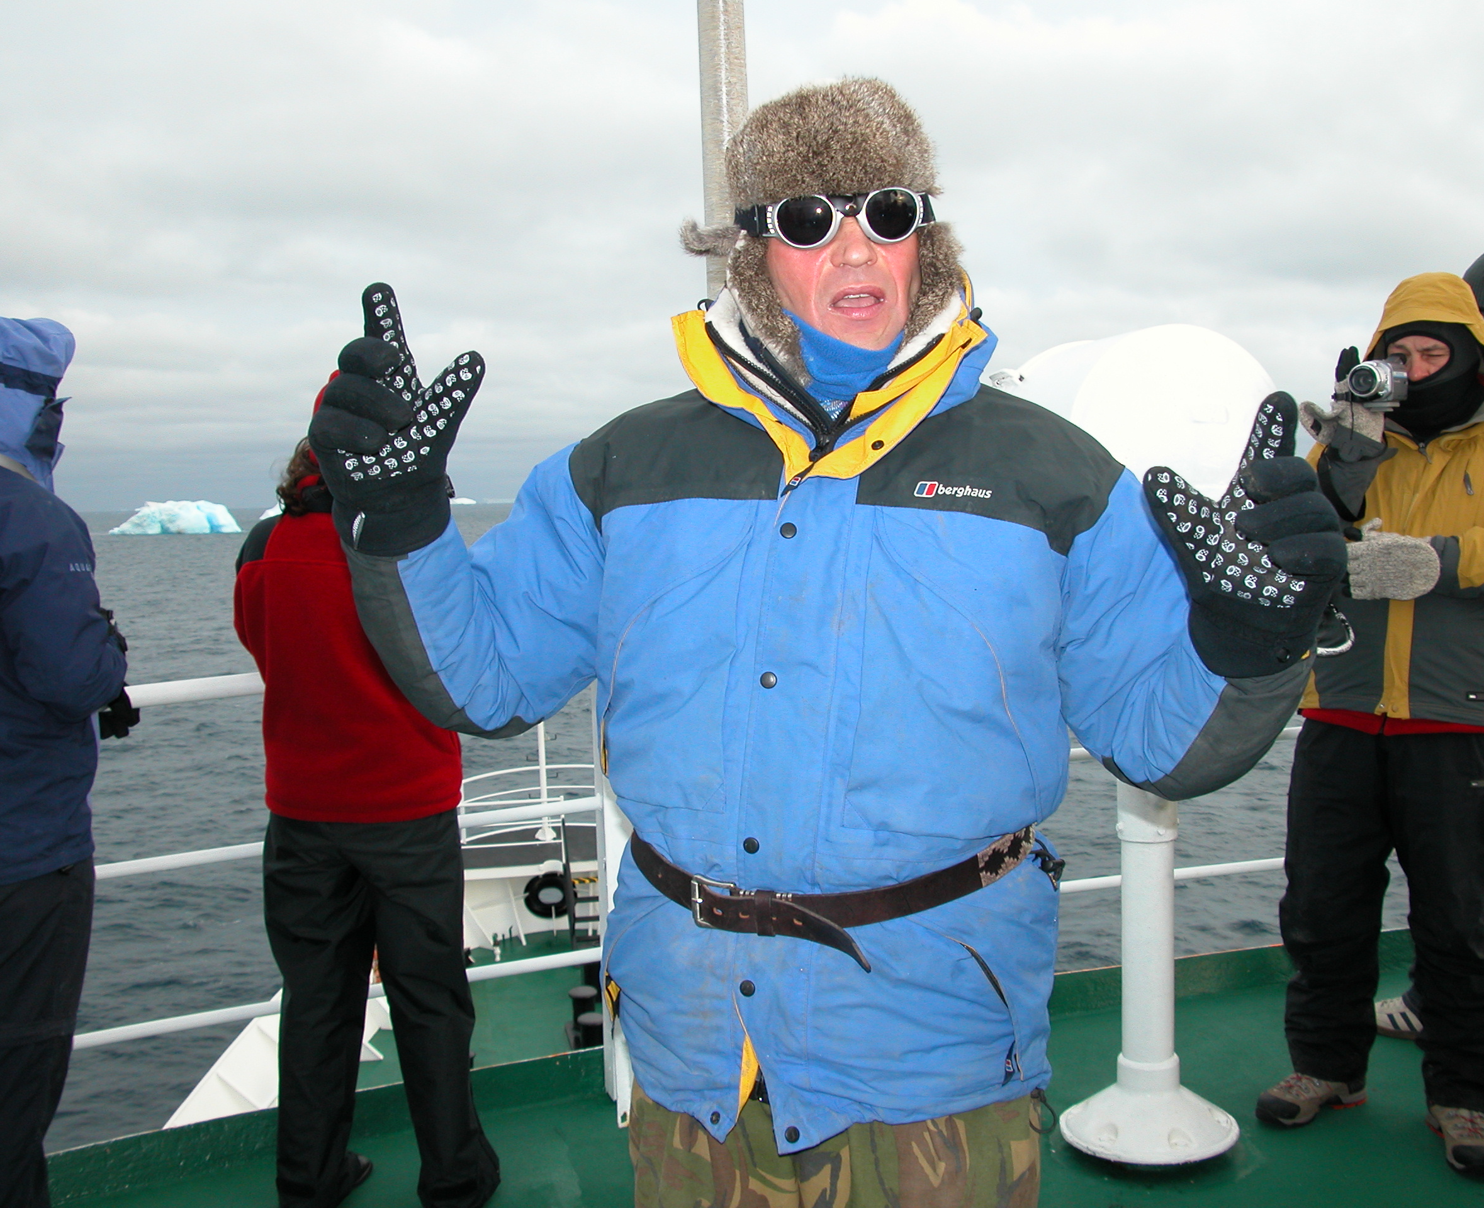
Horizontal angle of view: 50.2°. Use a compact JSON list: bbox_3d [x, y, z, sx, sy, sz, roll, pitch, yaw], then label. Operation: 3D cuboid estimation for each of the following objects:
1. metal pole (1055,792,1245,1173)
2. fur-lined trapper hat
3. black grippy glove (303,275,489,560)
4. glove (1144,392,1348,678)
[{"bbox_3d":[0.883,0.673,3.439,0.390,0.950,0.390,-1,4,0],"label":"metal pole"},{"bbox_3d":[0.075,-0.367,1.570,0.260,0.273,0.260,-4,6,-9],"label":"fur-lined trapper hat"},{"bbox_3d":[-0.315,-0.168,1.450,0.145,0.245,0.100,-7,8,-11],"label":"black grippy glove"},{"bbox_3d":[0.435,-0.060,1.375,0.156,0.243,0.100,7,8,14],"label":"glove"}]

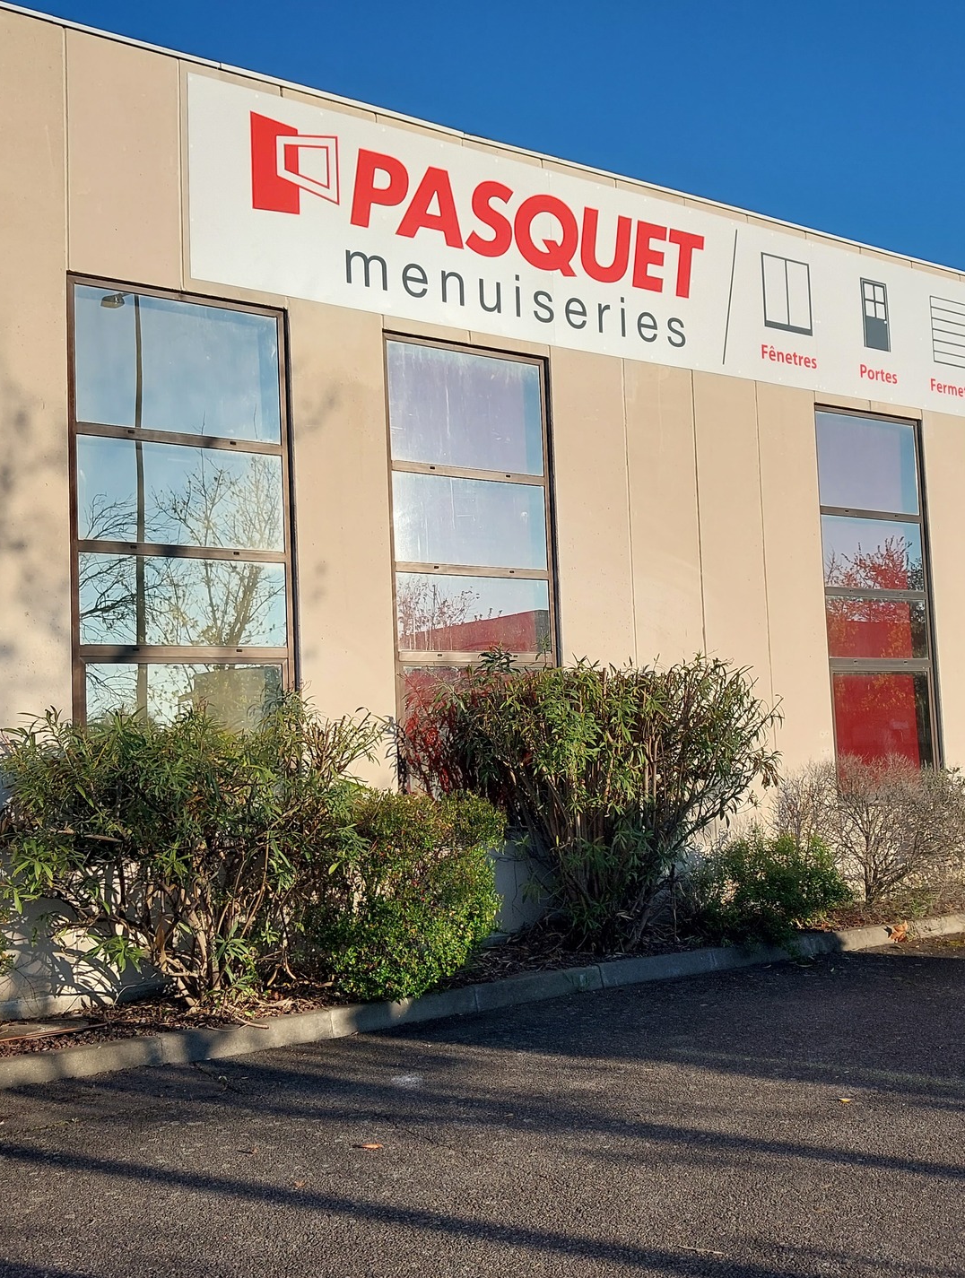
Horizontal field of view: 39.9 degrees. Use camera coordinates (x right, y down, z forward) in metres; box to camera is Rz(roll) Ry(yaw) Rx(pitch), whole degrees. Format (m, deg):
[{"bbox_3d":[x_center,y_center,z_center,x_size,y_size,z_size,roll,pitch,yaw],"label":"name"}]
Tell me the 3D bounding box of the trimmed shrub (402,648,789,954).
[{"bbox_3d":[0.803,1.121,9.108,3.000,1.980,1.200,1,-5,-35],"label":"trimmed shrub"}]

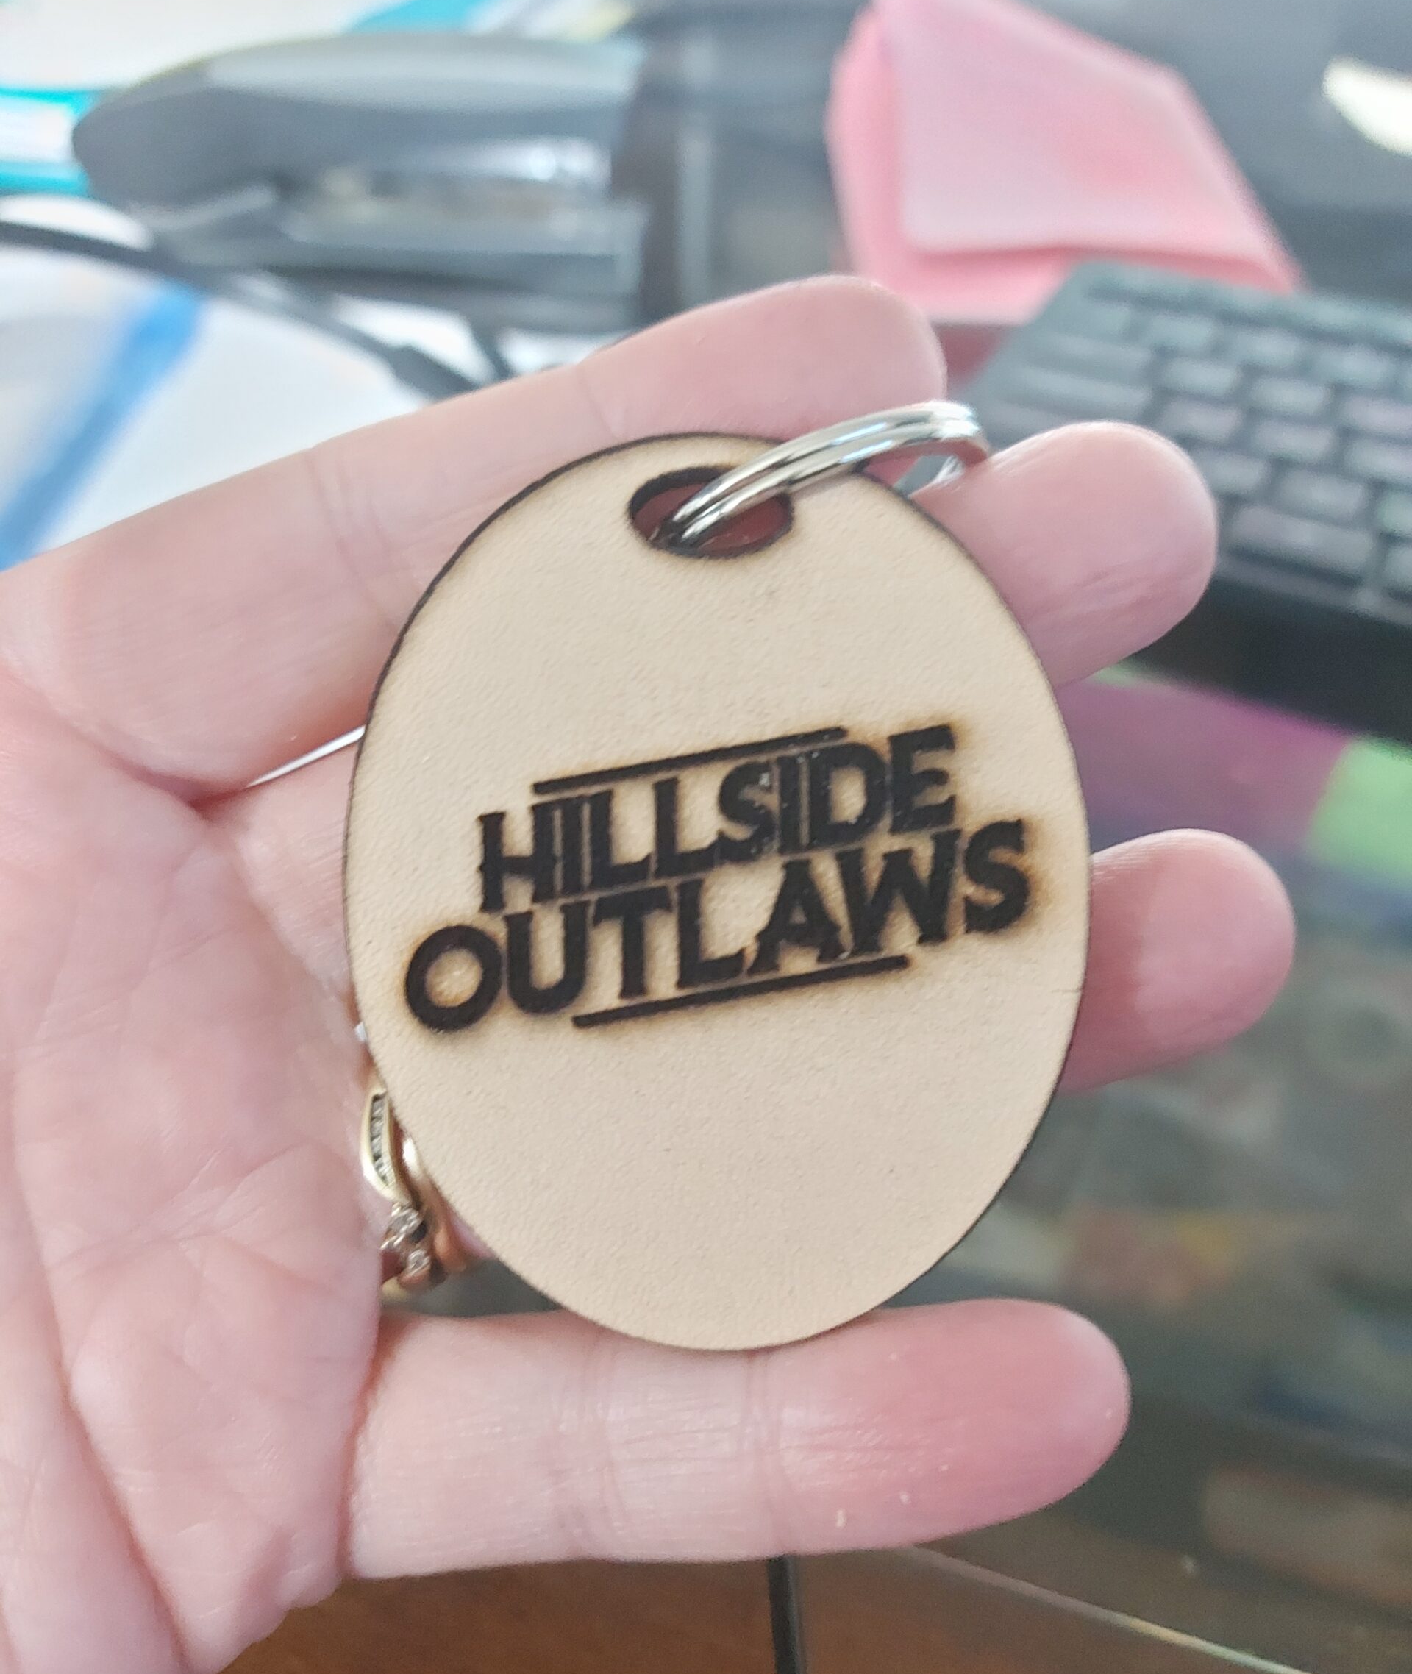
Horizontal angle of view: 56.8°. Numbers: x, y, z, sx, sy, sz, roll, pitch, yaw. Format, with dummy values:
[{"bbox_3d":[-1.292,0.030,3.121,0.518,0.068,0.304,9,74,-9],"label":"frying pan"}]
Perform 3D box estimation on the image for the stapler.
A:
[{"bbox_3d":[-0.109,-0.212,0.401,0.185,0.060,0.040,8,44,9],"label":"stapler"}]

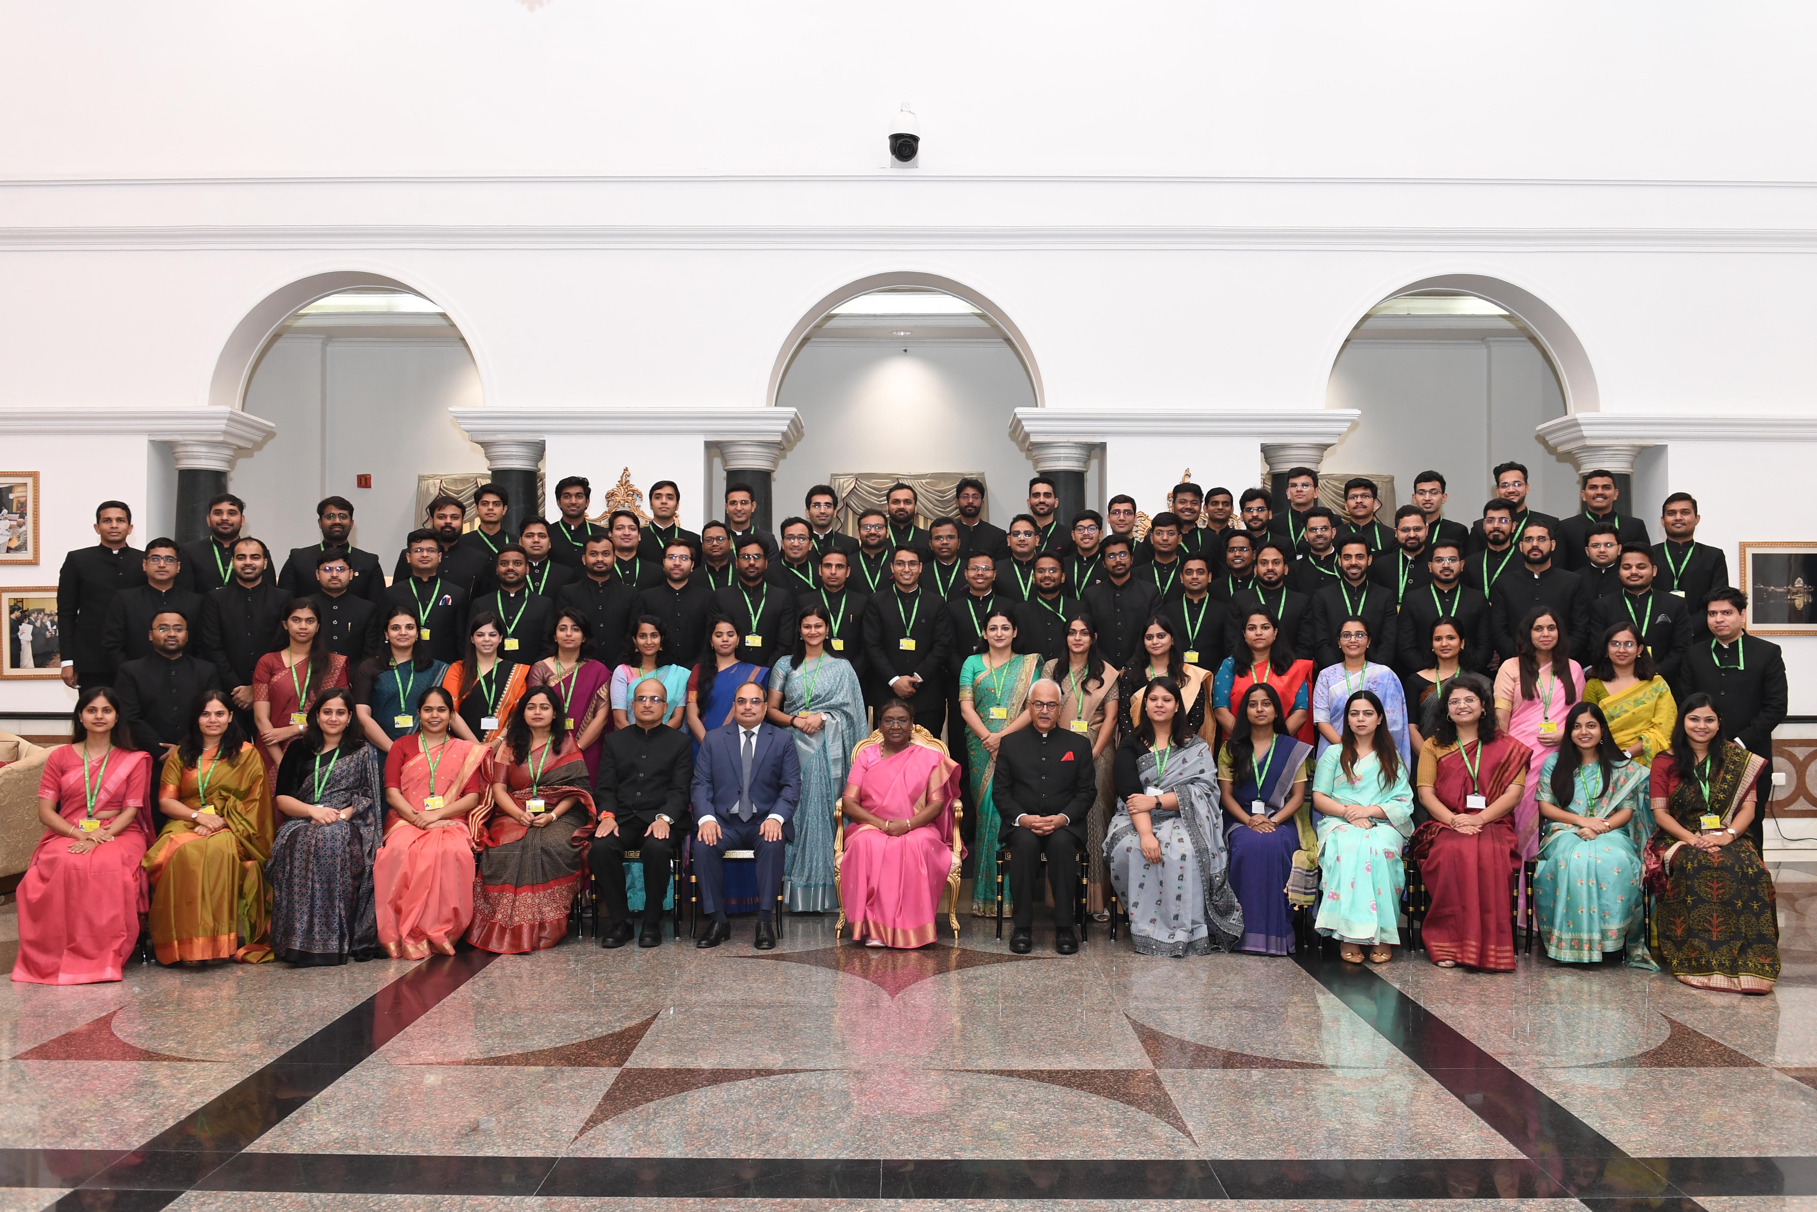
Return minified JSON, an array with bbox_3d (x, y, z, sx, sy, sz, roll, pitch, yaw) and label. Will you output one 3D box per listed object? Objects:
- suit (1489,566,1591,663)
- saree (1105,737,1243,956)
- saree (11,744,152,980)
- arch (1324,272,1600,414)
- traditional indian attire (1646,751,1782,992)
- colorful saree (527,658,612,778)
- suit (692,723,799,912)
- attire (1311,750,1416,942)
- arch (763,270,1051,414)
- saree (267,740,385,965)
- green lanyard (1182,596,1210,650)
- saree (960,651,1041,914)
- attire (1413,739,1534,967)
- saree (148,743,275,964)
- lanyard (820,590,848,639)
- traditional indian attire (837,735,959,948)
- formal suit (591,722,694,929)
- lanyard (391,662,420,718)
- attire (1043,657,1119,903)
[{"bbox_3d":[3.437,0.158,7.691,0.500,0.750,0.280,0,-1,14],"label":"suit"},{"bbox_3d":[1.271,1.134,6.837,0.620,0.975,0.680,0,-1,5],"label":"saree"},{"bbox_3d":[-3.601,1.101,6.222,0.570,0.970,0.700,1,-2,-18],"label":"saree"},{"bbox_3d":[3.745,-1.781,9.748,1.850,0.950,0.420,0,-1,0],"label":"arch"},{"bbox_3d":[3.515,1.122,6.188,0.530,0.980,0.680,0,-2,24],"label":"traditional indian attire"},{"bbox_3d":[-1.797,0.946,7.481,0.470,1.340,0.360,0,-1,-12],"label":"colorful saree"},{"bbox_3d":[-0.820,1.052,7.079,0.550,0.930,0.600,0,-1,-5],"label":"suit"},{"bbox_3d":[2.149,1.121,6.727,0.470,0.875,0.630,0,-1,10],"label":"attire"},{"bbox_3d":[-0.023,-1.829,10.053,1.920,0.958,0.450,0,-2,0],"label":"arch"},{"bbox_3d":[-2.726,1.130,6.677,0.520,0.975,0.710,0,-1,-17],"label":"saree"},{"bbox_3d":[1.627,0.095,7.996,0.160,0.310,0.120,0,-1,6],"label":"green lanyard"},{"bbox_3d":[0.497,0.926,7.481,0.460,1.380,0.370,0,-1,0],"label":"saree"},{"bbox_3d":[2.602,1.108,6.534,0.520,1.020,0.680,0,-2,20],"label":"attire"},{"bbox_3d":[-3.262,1.125,6.593,0.550,0.955,0.680,1,-2,-21],"label":"saree"},{"bbox_3d":[-0.415,0.038,7.872,0.165,0.290,0.110,0,-2,0],"label":"lanyard"},{"bbox_3d":[-0.031,1.138,6.922,0.590,0.940,0.700,0,-2,0],"label":"traditional indian attire"},{"bbox_3d":[-1.301,1.067,6.944,0.510,0.980,0.660,0,-2,-3],"label":"formal suit"},{"bbox_3d":[-2.618,0.436,7.346,0.150,0.310,0.120,0,-1,-12],"label":"lanyard"},{"bbox_3d":[0.909,0.943,7.527,0.450,1.325,0.360,0,-2,3],"label":"attire"}]

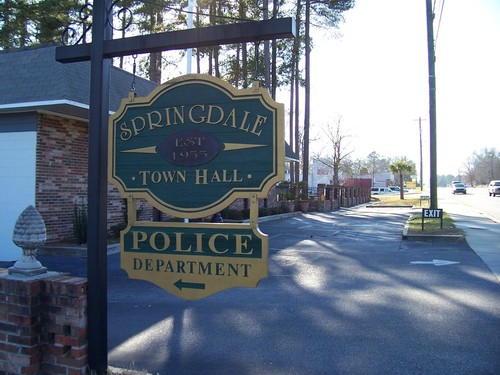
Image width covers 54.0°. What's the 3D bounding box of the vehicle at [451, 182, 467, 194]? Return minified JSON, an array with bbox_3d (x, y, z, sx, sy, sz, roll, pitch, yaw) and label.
[{"bbox_3d":[29.200,0.200,69.000,1.820,1.560,4.600,1,0,20],"label":"vehicle"}]

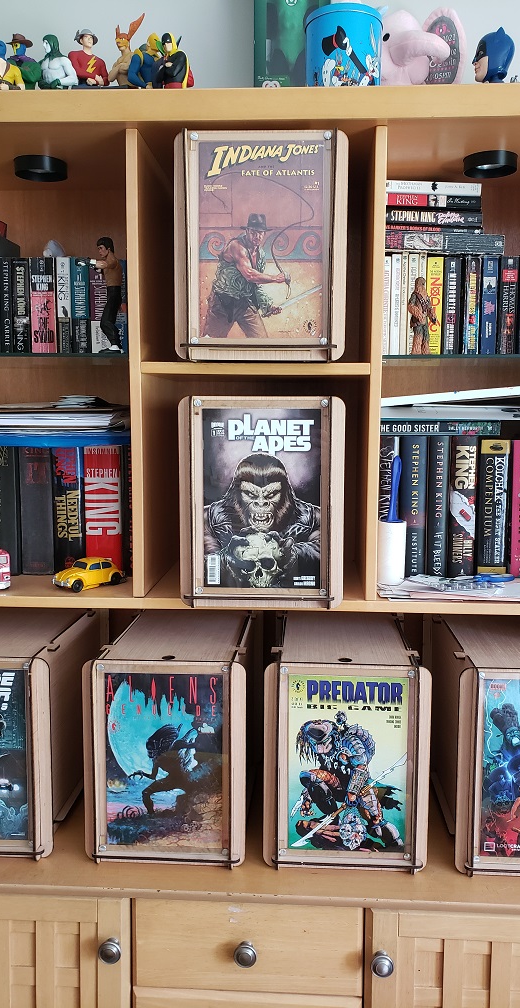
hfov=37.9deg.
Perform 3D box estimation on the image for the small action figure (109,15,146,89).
[{"bbox_3d":[-0.196,-0.648,1.121,0.055,0.146,0.045,5,8,33],"label":"small action figure"}]

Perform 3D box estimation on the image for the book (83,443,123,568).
[{"bbox_3d":[-0.265,-0.006,1.384,0.064,0.241,0.162,1,6,3],"label":"book"}]

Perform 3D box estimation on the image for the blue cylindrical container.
[{"bbox_3d":[0.128,-0.664,1.172,0.119,0.146,0.119,1,7,3],"label":"blue cylindrical container"}]

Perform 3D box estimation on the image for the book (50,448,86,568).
[{"bbox_3d":[-0.326,-0.007,1.387,0.055,0.241,0.162,1,6,3],"label":"book"}]

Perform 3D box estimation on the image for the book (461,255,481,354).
[{"bbox_3d":[0.344,-0.322,1.279,0.029,0.171,0.106,1,6,3],"label":"book"}]

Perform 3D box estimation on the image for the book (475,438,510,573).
[{"bbox_3d":[0.393,0.007,1.338,0.047,0.240,0.160,1,6,3],"label":"book"}]

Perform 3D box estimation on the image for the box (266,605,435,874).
[{"bbox_3d":[0.132,0.362,1.239,0.237,0.311,0.335,1,6,3],"label":"box"}]

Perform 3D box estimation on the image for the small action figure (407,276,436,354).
[{"bbox_3d":[0.249,-0.285,1.166,0.031,0.126,0.035,-3,6,-27],"label":"small action figure"}]

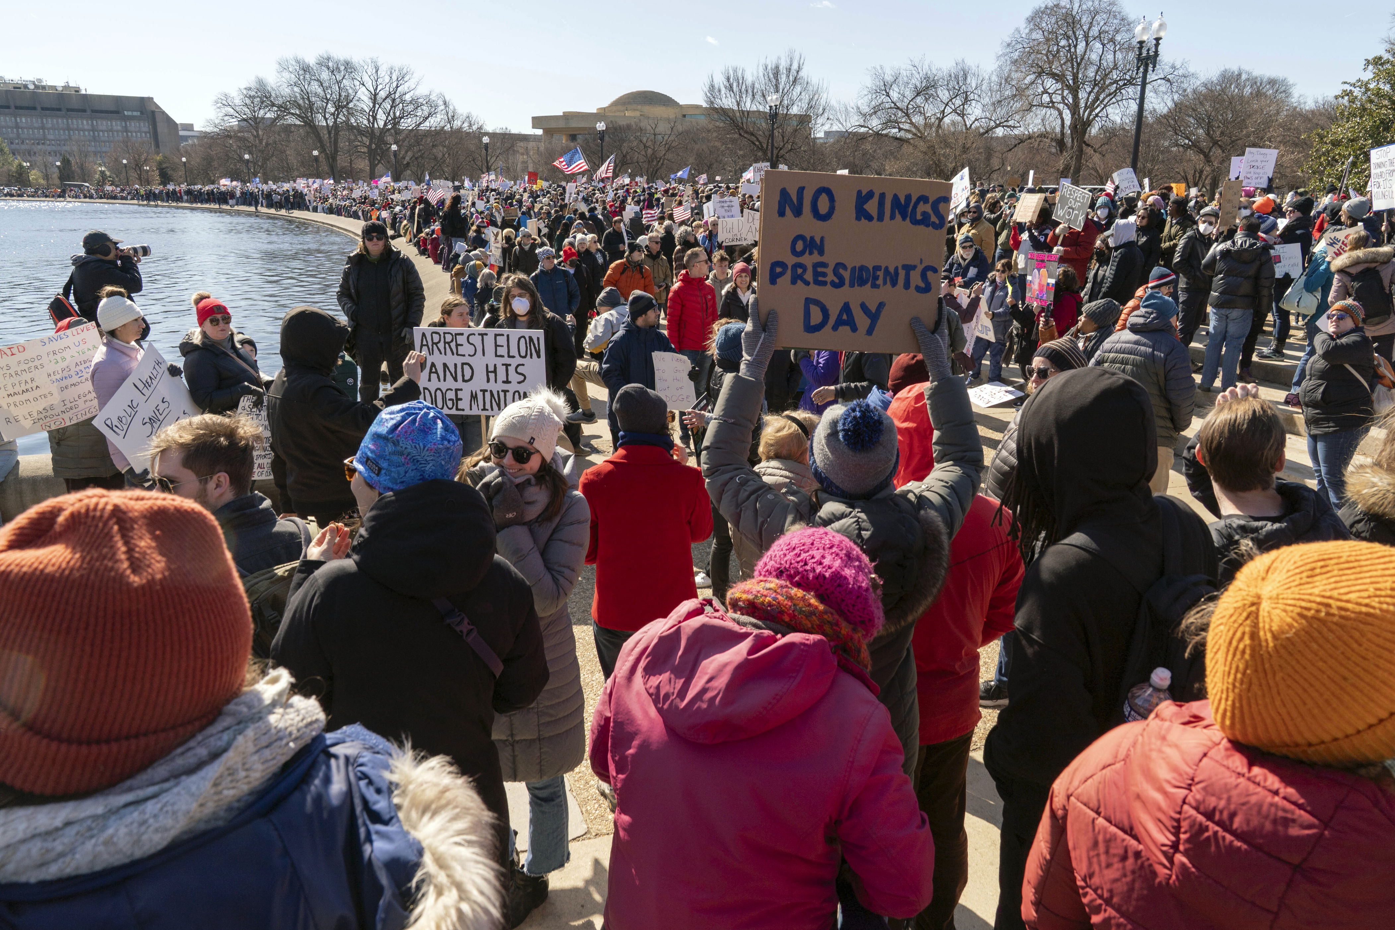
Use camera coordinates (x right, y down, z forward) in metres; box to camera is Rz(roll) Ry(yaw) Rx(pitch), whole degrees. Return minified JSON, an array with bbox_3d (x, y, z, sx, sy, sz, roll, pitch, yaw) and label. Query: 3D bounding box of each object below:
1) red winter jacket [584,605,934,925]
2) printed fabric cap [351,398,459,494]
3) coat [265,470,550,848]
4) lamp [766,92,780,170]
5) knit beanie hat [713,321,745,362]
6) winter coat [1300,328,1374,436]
[{"bbox_3d":[0.143,0.662,2.127,0.660,0.770,0.480,7,18,21],"label":"red winter jacket"},{"bbox_3d":[-0.662,-0.038,2.135,0.235,0.195,0.200,12,20,33],"label":"printed fabric cap"},{"bbox_3d":[-0.714,0.501,2.328,0.610,0.960,0.480,-8,19,-26],"label":"coat"},{"bbox_3d":[4.353,-17.718,54.014,0.450,6.800,1.150,-7,18,-22],"label":"lamp"},{"bbox_3d":[0.198,-0.624,4.750,0.200,0.210,0.230,-9,20,-29],"label":"knit beanie hat"},{"bbox_3d":[3.922,-0.490,5.706,0.400,0.680,0.470,1,17,5],"label":"winter coat"}]

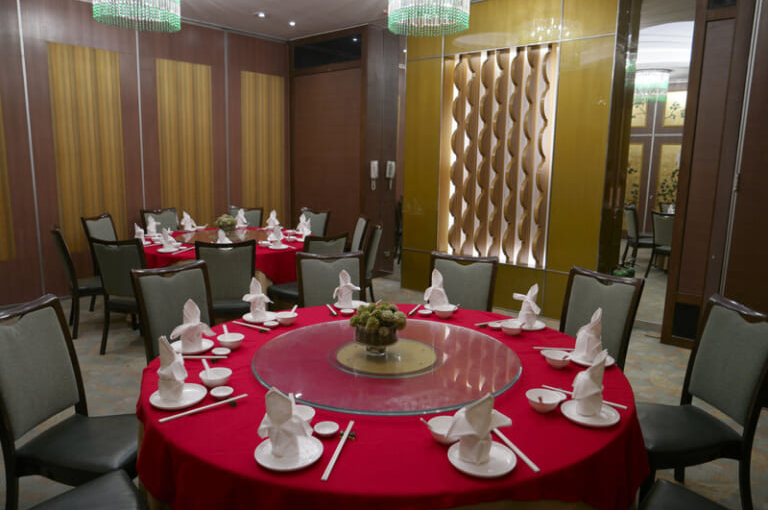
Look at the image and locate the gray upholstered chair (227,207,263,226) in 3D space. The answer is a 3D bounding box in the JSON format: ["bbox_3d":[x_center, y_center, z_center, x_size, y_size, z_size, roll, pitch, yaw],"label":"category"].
[{"bbox_3d":[-1.922,-0.146,6.946,0.470,0.930,0.580,1,9,-4],"label":"gray upholstered chair"}]

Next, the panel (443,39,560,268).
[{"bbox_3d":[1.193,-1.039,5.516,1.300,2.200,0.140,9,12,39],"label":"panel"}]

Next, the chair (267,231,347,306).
[{"bbox_3d":[-0.656,0.272,4.398,0.450,0.950,0.570,-8,13,-43],"label":"chair"}]

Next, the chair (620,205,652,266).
[{"bbox_3d":[4.477,-0.319,8.863,0.580,0.930,0.470,0,9,-6],"label":"chair"}]

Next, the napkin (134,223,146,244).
[{"bbox_3d":[-2.234,-0.200,4.694,0.095,0.197,0.130,-2,10,-20],"label":"napkin"}]

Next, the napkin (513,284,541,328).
[{"bbox_3d":[0.695,0.239,2.446,0.145,0.197,0.090,9,12,39],"label":"napkin"}]

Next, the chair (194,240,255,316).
[{"bbox_3d":[-1.297,0.308,4.234,0.470,0.930,0.580,-2,10,-18],"label":"chair"}]

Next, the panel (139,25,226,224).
[{"bbox_3d":[-2.445,-1.193,6.402,1.065,3.100,0.060,-8,13,-42],"label":"panel"}]

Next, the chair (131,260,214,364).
[{"bbox_3d":[-1.003,0.562,2.804,0.580,0.960,0.460,8,12,37],"label":"chair"}]

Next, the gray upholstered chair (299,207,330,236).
[{"bbox_3d":[-1.055,-0.071,6.706,0.460,0.960,0.580,6,10,28],"label":"gray upholstered chair"}]

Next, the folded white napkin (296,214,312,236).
[{"bbox_3d":[-0.922,-0.353,5.865,0.110,0.205,0.155,-5,11,-36],"label":"folded white napkin"}]

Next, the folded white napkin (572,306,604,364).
[{"bbox_3d":[0.817,0.318,2.066,0.110,0.200,0.140,1,9,0],"label":"folded white napkin"}]

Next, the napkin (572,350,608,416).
[{"bbox_3d":[0.652,0.391,1.614,0.105,0.195,0.140,7,11,35],"label":"napkin"}]

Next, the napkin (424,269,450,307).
[{"bbox_3d":[0.297,0.177,2.798,0.140,0.195,0.095,4,10,18],"label":"napkin"}]

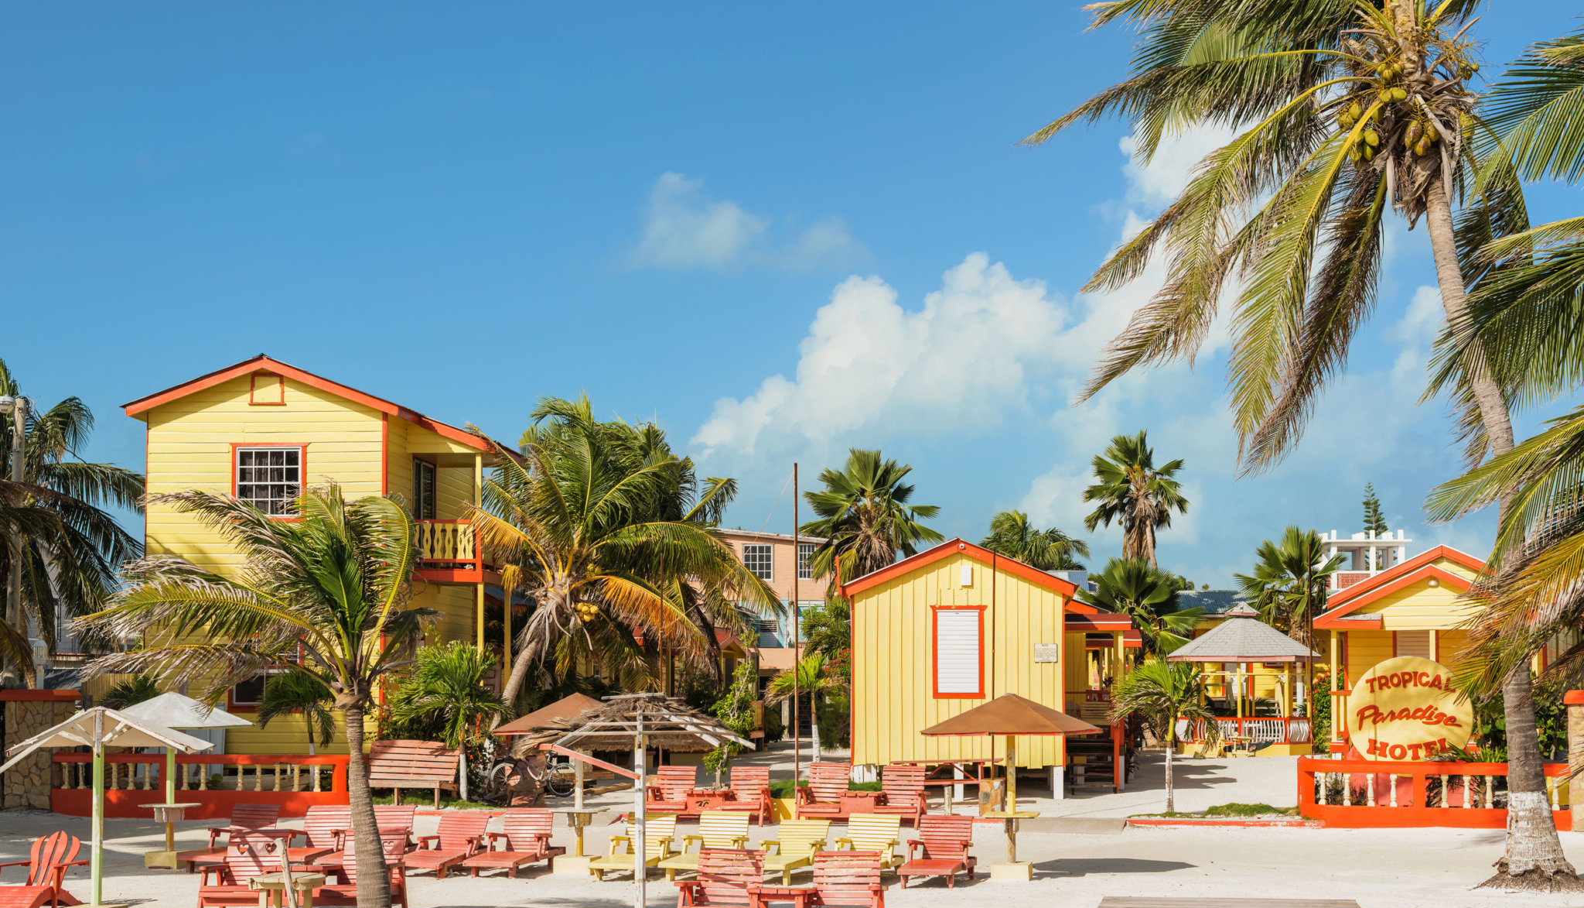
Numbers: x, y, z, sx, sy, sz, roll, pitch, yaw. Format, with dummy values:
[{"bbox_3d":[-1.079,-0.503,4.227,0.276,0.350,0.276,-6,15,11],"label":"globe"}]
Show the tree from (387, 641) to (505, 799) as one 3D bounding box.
[{"bbox_3d":[-6.150,4.702,39.034,2.000,2.850,2.000,0,-5,0],"label":"tree"}]

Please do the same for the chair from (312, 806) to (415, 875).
[{"bbox_3d":[-5.100,4.670,26.486,0.700,0.740,1.600,-1,-5,15],"label":"chair"}]

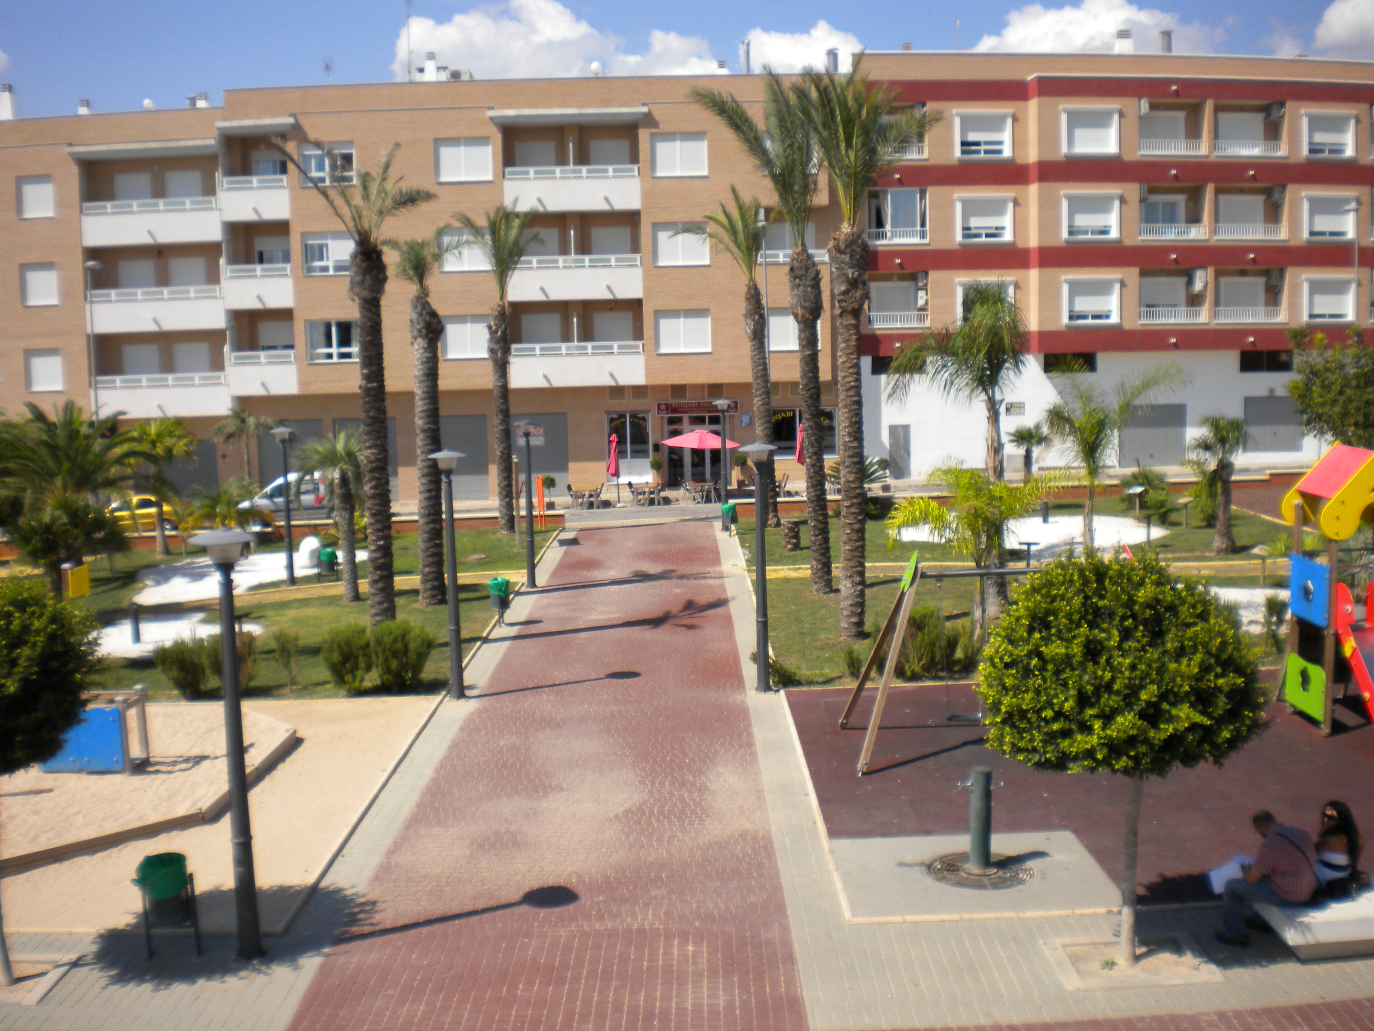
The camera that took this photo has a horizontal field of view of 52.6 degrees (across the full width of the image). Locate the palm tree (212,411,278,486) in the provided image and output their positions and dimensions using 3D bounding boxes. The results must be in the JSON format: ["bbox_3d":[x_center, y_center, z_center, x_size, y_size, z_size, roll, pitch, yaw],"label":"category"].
[{"bbox_3d":[-11.652,-0.952,37.102,1.903,3.741,1.903,-1,7,0],"label":"palm tree"}]

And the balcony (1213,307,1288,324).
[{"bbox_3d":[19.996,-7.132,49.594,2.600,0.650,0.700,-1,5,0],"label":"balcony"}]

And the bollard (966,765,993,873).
[{"bbox_3d":[2.815,2.899,13.294,0.210,1.000,0.210,-1,5,0],"label":"bollard"}]

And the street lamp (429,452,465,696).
[{"bbox_3d":[-3.409,0.855,20.089,0.540,3.595,0.540,-1,6,0],"label":"street lamp"}]

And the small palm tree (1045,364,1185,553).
[{"bbox_3d":[9.935,-1.294,32.287,3.243,4.476,2.900,-1,7,0],"label":"small palm tree"}]

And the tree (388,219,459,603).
[{"bbox_3d":[-5.224,-1.940,27.919,1.650,7.451,1.650,-1,6,0],"label":"tree"}]

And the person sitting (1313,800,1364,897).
[{"bbox_3d":[5.503,3.027,12.075,0.750,1.180,0.500,4,8,38],"label":"person sitting"}]

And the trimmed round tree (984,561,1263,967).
[{"bbox_3d":[3.415,1.940,10.858,2.220,3.246,2.220,-1,6,0],"label":"trimmed round tree"}]

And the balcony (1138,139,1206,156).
[{"bbox_3d":[17.319,-13.254,50.294,2.400,0.580,1.000,-2,7,-6],"label":"balcony"}]

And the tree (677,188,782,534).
[{"bbox_3d":[1.244,-4.540,40.844,2.950,9.880,2.900,-1,7,0],"label":"tree"}]

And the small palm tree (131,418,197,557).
[{"bbox_3d":[-13.980,-0.776,36.920,1.900,3.665,1.900,-1,6,0],"label":"small palm tree"}]

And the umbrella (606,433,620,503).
[{"bbox_3d":[-2.251,-1.533,45.964,0.460,2.334,0.460,-1,6,0],"label":"umbrella"}]

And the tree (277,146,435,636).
[{"bbox_3d":[-5.388,-1.996,23.455,2.750,8.580,2.750,-1,6,0],"label":"tree"}]

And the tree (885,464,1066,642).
[{"bbox_3d":[4.870,0.663,23.136,3.170,3.035,3.000,-1,7,0],"label":"tree"}]

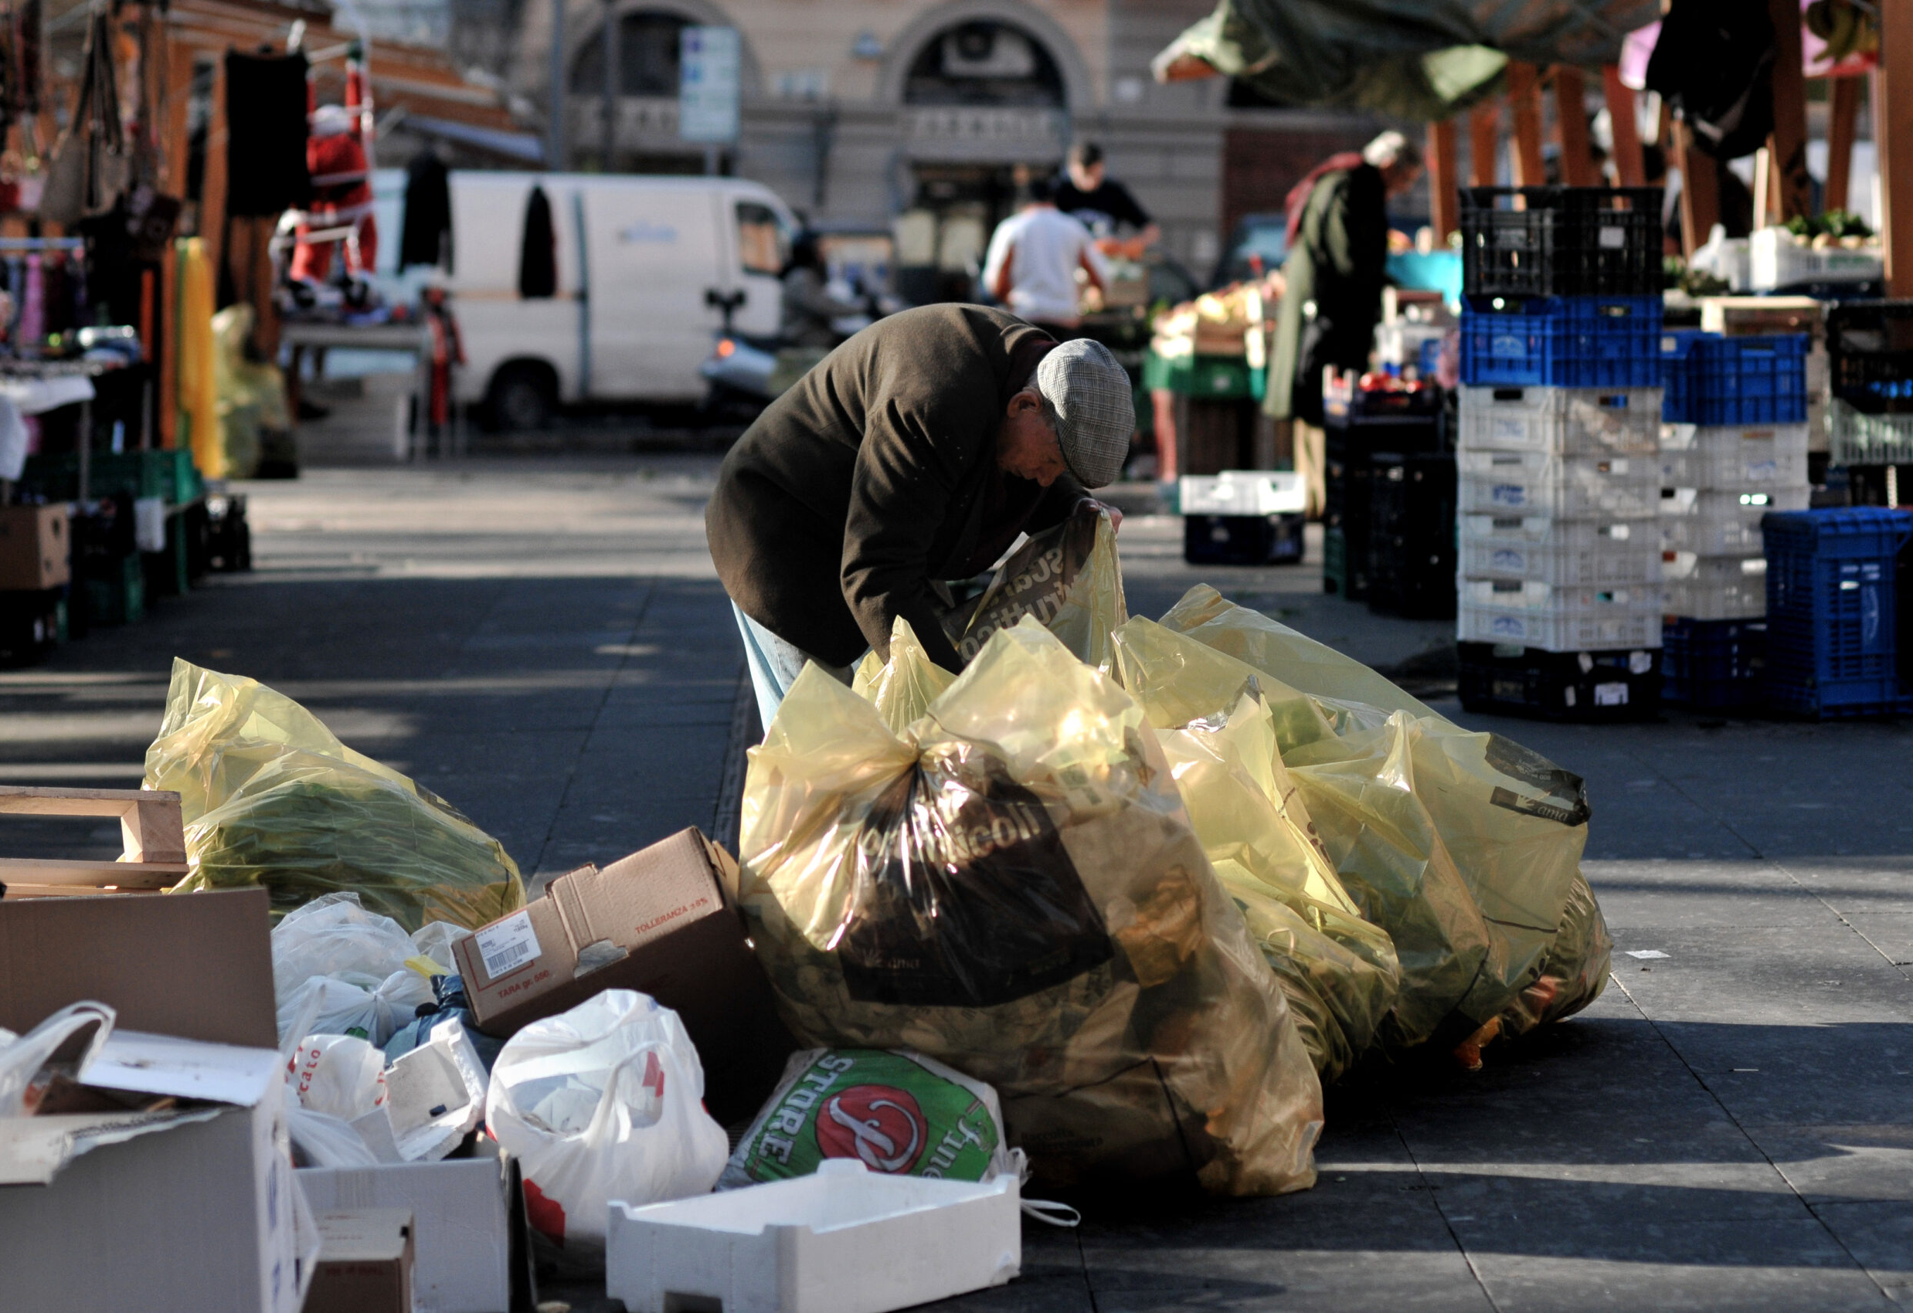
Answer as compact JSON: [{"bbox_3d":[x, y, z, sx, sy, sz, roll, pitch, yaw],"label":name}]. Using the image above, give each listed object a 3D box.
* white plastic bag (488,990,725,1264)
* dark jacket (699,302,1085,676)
[{"bbox_3d":[-0.472,0.616,9.387,0.305,0.350,0.290,0,4,3],"label":"white plastic bag"},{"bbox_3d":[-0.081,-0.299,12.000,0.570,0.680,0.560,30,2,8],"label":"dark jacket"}]

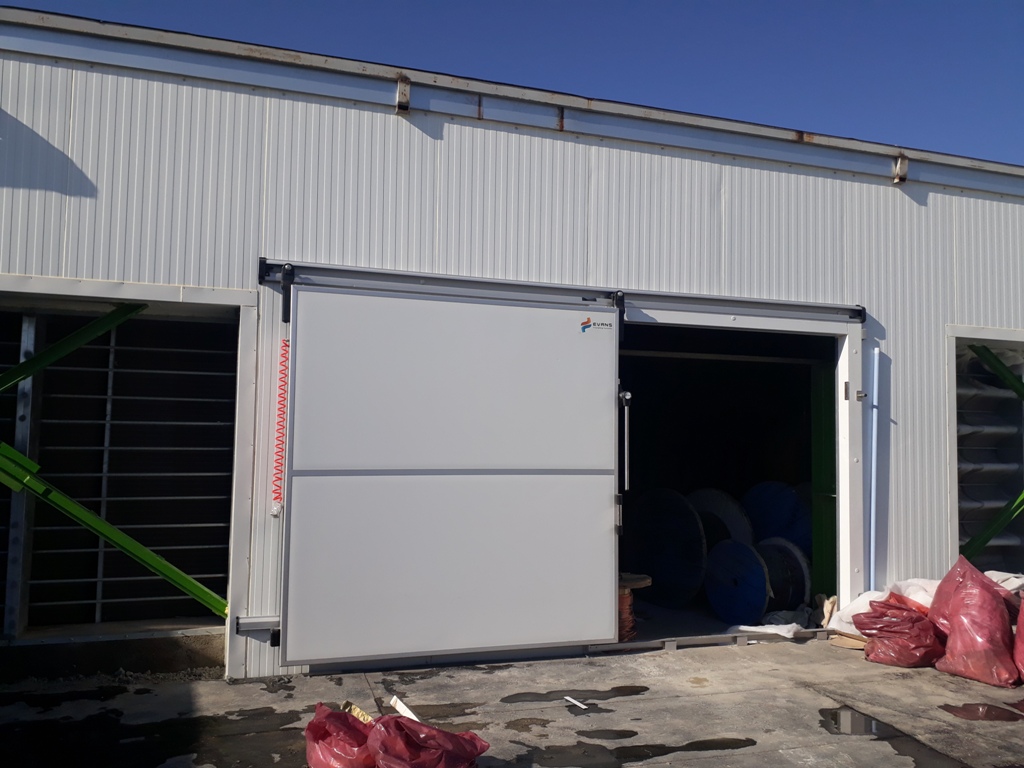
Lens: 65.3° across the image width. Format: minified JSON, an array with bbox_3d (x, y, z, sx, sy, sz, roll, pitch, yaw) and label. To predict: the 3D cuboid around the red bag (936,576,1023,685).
[{"bbox_3d":[3.257,1.619,5.453,0.400,0.680,0.530,2,-4,-18],"label":"red bag"}]

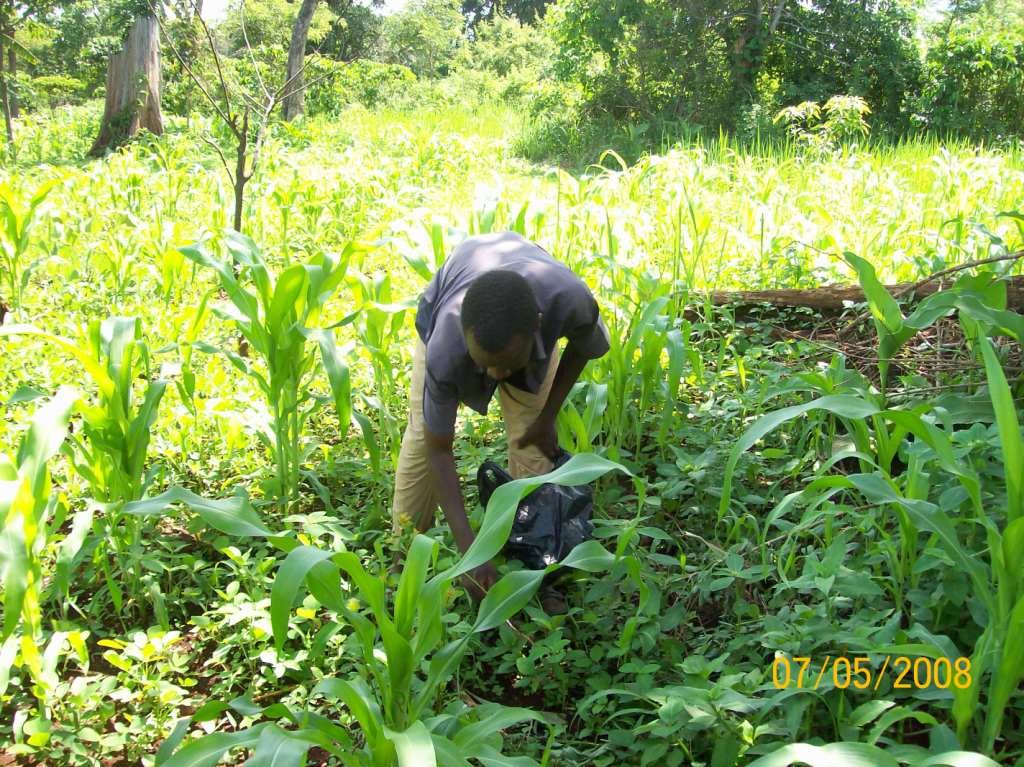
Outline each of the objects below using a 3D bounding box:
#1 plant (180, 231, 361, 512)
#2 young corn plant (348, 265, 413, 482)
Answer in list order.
[{"bbox_3d":[-0.800,-0.020,3.530,0.590,0.970,0.520,0,16,0],"label":"plant"},{"bbox_3d":[-0.475,-0.025,3.850,0.250,0.820,0.270,0,16,0],"label":"young corn plant"}]

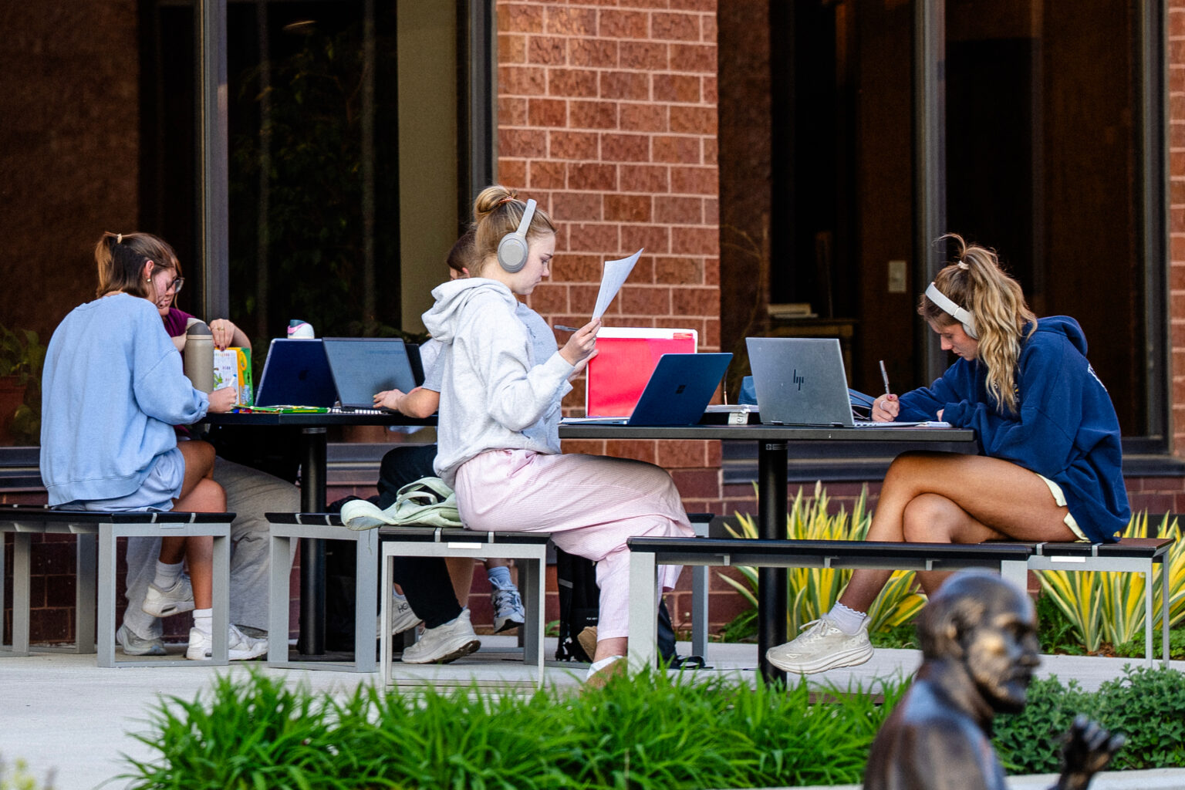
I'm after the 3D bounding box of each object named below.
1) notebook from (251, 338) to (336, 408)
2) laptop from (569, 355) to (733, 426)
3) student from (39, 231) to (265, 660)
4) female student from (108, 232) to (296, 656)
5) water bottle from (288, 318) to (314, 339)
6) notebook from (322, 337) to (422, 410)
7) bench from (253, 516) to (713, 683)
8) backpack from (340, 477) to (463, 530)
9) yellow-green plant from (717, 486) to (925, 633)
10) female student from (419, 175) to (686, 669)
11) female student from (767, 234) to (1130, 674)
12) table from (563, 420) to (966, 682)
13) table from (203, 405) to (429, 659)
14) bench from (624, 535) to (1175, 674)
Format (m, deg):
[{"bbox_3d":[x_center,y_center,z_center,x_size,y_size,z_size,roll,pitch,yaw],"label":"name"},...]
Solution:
[{"bbox_3d":[-0.945,-0.066,15.220,0.304,0.210,0.305,-1,1,-38],"label":"notebook"},{"bbox_3d":[0.147,-0.015,13.250,0.335,0.200,0.310,-1,-1,38],"label":"laptop"},{"bbox_3d":[-1.333,0.150,14.920,0.620,1.290,0.480,-1,1,-37],"label":"student"},{"bbox_3d":[-1.200,0.155,15.100,0.520,1.280,0.720,0,-1,-35],"label":"female student"},{"bbox_3d":[-0.913,-0.098,15.450,0.080,0.275,0.080,-1,1,-37],"label":"water bottle"},{"bbox_3d":[-0.594,-0.062,15.080,0.324,0.215,0.310,-1,1,-43],"label":"notebook"},{"bbox_3d":[-0.288,0.587,14.120,1.240,0.455,0.820,0,1,6],"label":"bench"},{"bbox_3d":[-0.530,0.306,14.000,0.360,0.160,0.280,0,1,-18],"label":"backpack"},{"bbox_3d":[0.720,0.520,15.400,0.650,0.490,0.600,0,0,0],"label":"yellow-green plant"},{"bbox_3d":[-0.092,0.115,13.200,0.730,1.345,0.480,0,0,2],"label":"female student"},{"bbox_3d":[0.955,0.175,13.200,0.970,1.190,0.480,0,0,1],"label":"female student"},{"bbox_3d":[0.490,0.448,13.500,1.090,0.735,1.090,0,0,5],"label":"table"},{"bbox_3d":[-0.835,0.420,14.850,1.070,0.735,1.070,0,-1,-40],"label":"table"},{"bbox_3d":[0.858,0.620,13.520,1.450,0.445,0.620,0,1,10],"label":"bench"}]

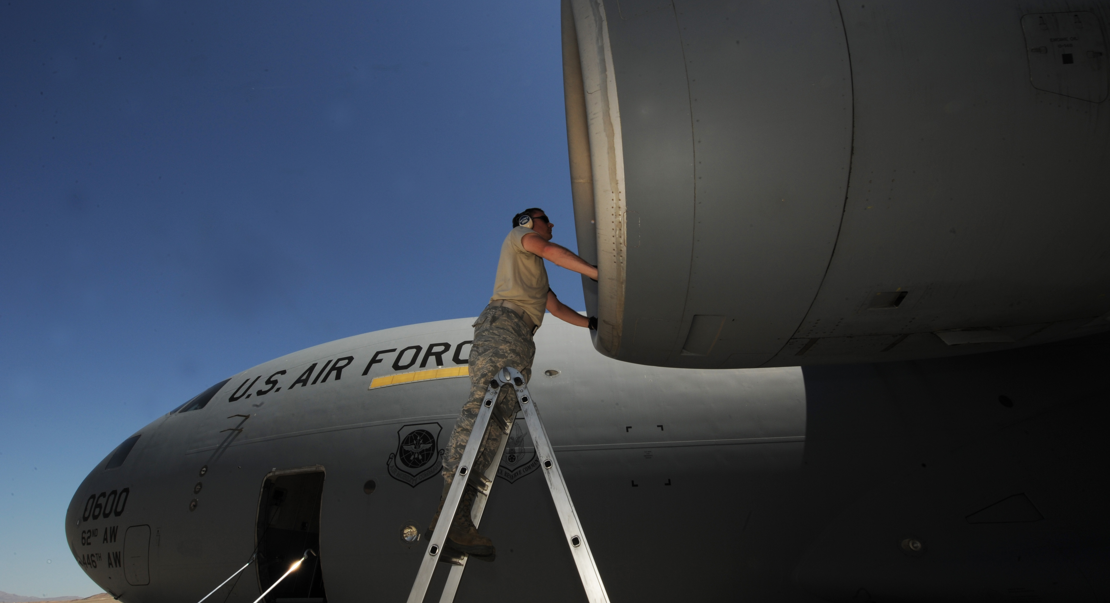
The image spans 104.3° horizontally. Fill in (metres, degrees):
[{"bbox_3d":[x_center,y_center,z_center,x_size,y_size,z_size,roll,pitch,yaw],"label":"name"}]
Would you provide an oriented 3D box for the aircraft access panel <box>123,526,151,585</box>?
[{"bbox_3d":[-6.500,3.945,6.720,0.650,0.870,0.080,-14,-11,18],"label":"aircraft access panel"}]

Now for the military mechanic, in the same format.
[{"bbox_3d":[-0.118,0.223,2.152,0.850,1.790,0.550,-1,-34,-2],"label":"military mechanic"}]

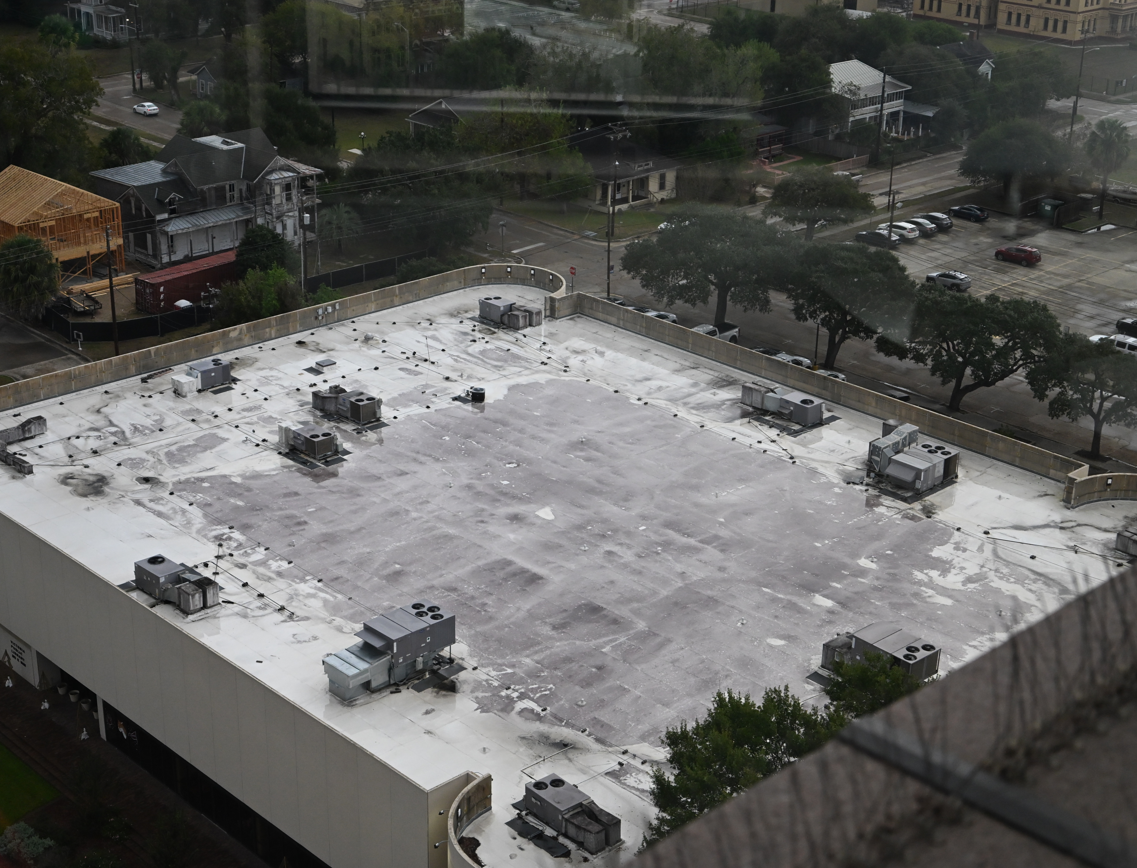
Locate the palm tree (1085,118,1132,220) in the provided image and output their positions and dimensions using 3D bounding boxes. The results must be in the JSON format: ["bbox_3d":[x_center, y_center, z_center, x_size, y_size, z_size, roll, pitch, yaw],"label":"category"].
[{"bbox_3d":[57.428,-28.173,193.317,4.800,10.800,4.700,-19,30,-40],"label":"palm tree"}]

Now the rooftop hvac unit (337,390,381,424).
[{"bbox_3d":[-12.916,-1.648,111.691,1.460,1.250,2.280,-19,30,-40],"label":"rooftop hvac unit"}]

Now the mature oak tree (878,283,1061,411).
[{"bbox_3d":[30.467,-6.211,138.153,13.600,9.200,13.600,1,22,0],"label":"mature oak tree"}]

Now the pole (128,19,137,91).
[{"bbox_3d":[-58.356,-50.720,241.745,0.500,9.500,0.500,1,22,0],"label":"pole"}]

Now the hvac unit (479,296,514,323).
[{"bbox_3d":[-5.182,-9.040,131.929,1.429,1.275,2.295,-19,30,-40],"label":"hvac unit"}]

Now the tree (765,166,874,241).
[{"bbox_3d":[24.984,-22.928,181.074,10.800,7.200,10.800,1,22,0],"label":"tree"}]

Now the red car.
[{"bbox_3d":[44.888,-18.006,180.901,1.870,1.700,4.600,-19,30,-40],"label":"red car"}]

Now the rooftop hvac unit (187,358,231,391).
[{"bbox_3d":[-23.091,-3.897,116.318,2.250,1.250,1.550,-19,30,-40],"label":"rooftop hvac unit"}]

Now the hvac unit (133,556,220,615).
[{"bbox_3d":[-19.302,7.379,89.180,1.950,1.320,4.300,-19,30,-40],"label":"hvac unit"}]

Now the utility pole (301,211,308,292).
[{"bbox_3d":[-23.599,-16.728,161.252,0.400,9.200,0.400,1,22,0],"label":"utility pole"}]

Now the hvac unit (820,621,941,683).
[{"bbox_3d":[14.476,10.285,83.837,2.850,1.440,4.250,-19,30,-40],"label":"hvac unit"}]

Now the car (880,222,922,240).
[{"bbox_3d":[34.050,-21.085,186.725,1.840,1.670,4.600,-19,30,-40],"label":"car"}]

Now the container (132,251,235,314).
[{"bbox_3d":[-32.588,-13.584,160.280,2.440,2.800,12.190,19,28,36],"label":"container"}]

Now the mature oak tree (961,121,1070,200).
[{"bbox_3d":[49.209,-30.227,200.150,12.200,9.000,12.000,1,23,0],"label":"mature oak tree"}]

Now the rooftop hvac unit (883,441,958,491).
[{"bbox_3d":[20.282,2.058,103.765,4.060,1.520,2.200,-19,30,-40],"label":"rooftop hvac unit"}]

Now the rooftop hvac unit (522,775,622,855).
[{"bbox_3d":[0.167,15.227,72.428,1.560,1.430,3.850,-19,30,-40],"label":"rooftop hvac unit"}]

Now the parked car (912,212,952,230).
[{"bbox_3d":[38.631,-22.770,192.059,1.850,1.650,4.600,-19,30,-40],"label":"parked car"}]

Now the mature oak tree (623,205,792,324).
[{"bbox_3d":[12.296,-14.315,157.775,14.072,10.506,14.368,1,22,0],"label":"mature oak tree"}]

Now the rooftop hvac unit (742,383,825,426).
[{"bbox_3d":[13.515,-1.990,114.737,1.600,1.420,5.650,-19,30,-40],"label":"rooftop hvac unit"}]

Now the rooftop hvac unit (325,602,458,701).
[{"bbox_3d":[-8.138,9.836,82.407,5.950,2.320,2.280,-19,30,-40],"label":"rooftop hvac unit"}]

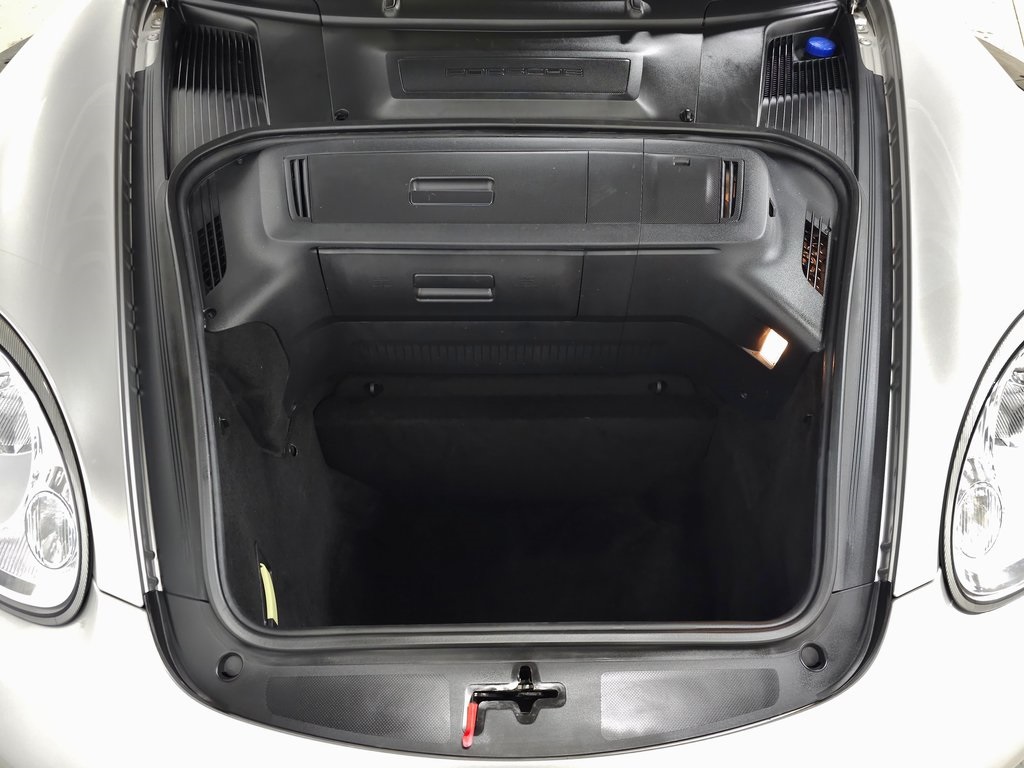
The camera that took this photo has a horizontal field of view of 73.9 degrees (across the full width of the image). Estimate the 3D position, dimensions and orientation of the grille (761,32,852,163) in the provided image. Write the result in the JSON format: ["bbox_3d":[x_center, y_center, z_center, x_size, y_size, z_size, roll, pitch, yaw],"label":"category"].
[{"bbox_3d":[0.469,-0.450,1.081,0.140,0.035,0.200,0,100,3],"label":"grille"}]

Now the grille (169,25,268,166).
[{"bbox_3d":[-0.466,-0.457,1.081,0.150,0.035,0.215,0,100,-3],"label":"grille"}]

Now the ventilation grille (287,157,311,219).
[{"bbox_3d":[-0.356,-0.326,1.136,0.038,0.020,0.104,-1,103,-3],"label":"ventilation grille"}]

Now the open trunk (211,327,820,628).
[{"bbox_3d":[0.006,0.181,1.152,0.790,0.450,0.550,-1,61,0],"label":"open trunk"}]

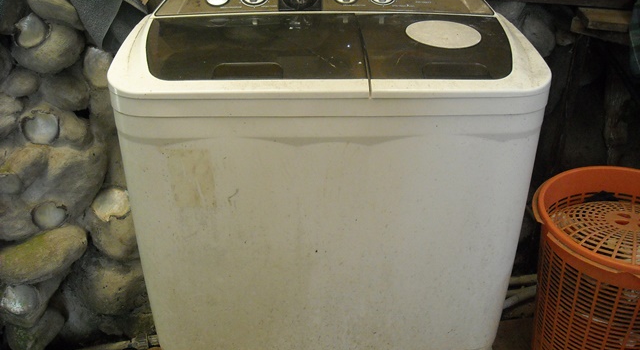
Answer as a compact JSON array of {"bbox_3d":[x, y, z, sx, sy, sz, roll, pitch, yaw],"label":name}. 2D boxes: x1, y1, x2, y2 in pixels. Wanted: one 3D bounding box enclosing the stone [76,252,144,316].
[{"bbox_3d":[-0.548,0.285,1.700,0.185,0.140,0.140,0,29,0],"label":"stone"}]

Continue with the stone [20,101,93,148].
[{"bbox_3d":[-0.654,-0.122,1.600,0.180,0.110,0.120,-1,28,0],"label":"stone"}]

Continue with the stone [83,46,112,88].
[{"bbox_3d":[-0.545,-0.266,1.600,0.085,0.105,0.085,-1,28,0],"label":"stone"}]

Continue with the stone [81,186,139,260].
[{"bbox_3d":[-0.525,0.122,1.630,0.150,0.180,0.140,-1,28,0],"label":"stone"}]

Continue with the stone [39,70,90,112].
[{"bbox_3d":[-0.636,-0.210,1.610,0.130,0.095,0.100,-1,28,0],"label":"stone"}]

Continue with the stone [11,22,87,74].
[{"bbox_3d":[-0.633,-0.295,1.510,0.165,0.105,0.120,0,29,0],"label":"stone"}]

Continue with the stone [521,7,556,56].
[{"bbox_3d":[0.551,-0.359,1.640,0.095,0.110,0.100,0,29,0],"label":"stone"}]

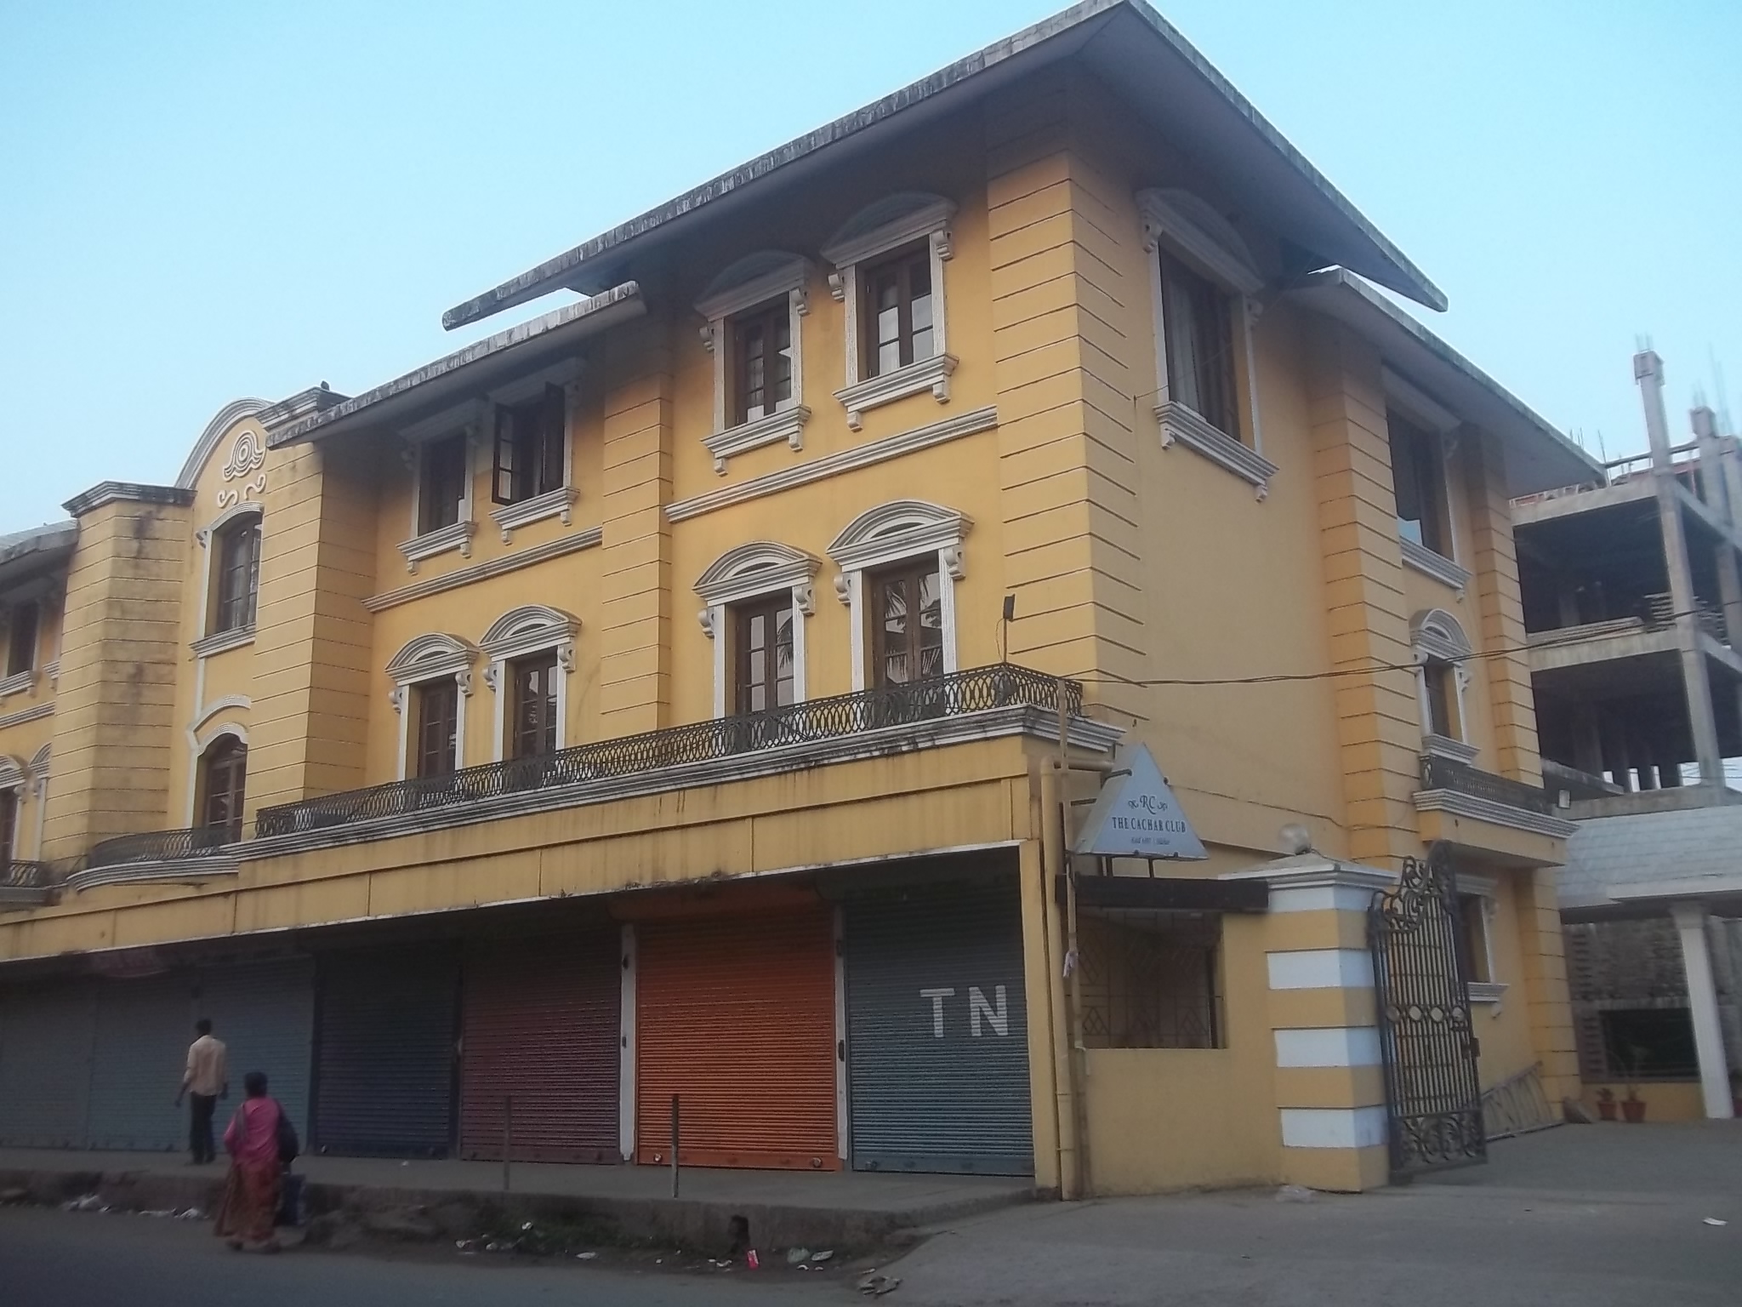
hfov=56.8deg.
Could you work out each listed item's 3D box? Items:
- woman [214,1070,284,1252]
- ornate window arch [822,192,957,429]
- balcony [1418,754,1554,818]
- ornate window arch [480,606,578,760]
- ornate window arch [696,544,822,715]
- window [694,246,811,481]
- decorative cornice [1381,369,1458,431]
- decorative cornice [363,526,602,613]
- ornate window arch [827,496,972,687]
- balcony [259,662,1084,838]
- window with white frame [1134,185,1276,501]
[{"bbox_3d":[-5.485,4.499,14.381,0.580,1.500,0.450,8,-17,-35],"label":"woman"},{"bbox_3d":[0.220,-3.694,17.347,1.780,2.525,0.300,-12,-17,38],"label":"ornate window arch"},{"bbox_3d":[7.999,1.867,21.147,0.400,0.450,4.500,-12,-17,38],"label":"balcony"},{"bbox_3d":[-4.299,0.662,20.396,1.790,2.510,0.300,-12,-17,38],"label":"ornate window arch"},{"bbox_3d":[-1.256,0.072,17.737,1.780,2.600,0.300,-12,-17,38],"label":"ornate window arch"},{"bbox_3d":[-1.289,-3.394,18.861,1.918,2.550,0.367,-12,-17,38],"label":"window"},{"bbox_3d":[7.573,-3.442,22.399,0.230,0.340,3.050,-12,-17,38],"label":"decorative cornice"},{"bbox_3d":[-5.215,-1.044,21.467,5.110,0.170,0.200,-12,-17,38],"label":"decorative cornice"},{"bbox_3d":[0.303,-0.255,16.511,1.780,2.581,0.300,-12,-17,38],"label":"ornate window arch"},{"bbox_3d":[-3.063,1.414,18.143,12.012,0.480,1.340,-12,-17,38],"label":"balcony"},{"bbox_3d":[3.765,-3.441,17.948,0.323,3.272,2.788,-12,-18,36],"label":"window with white frame"}]

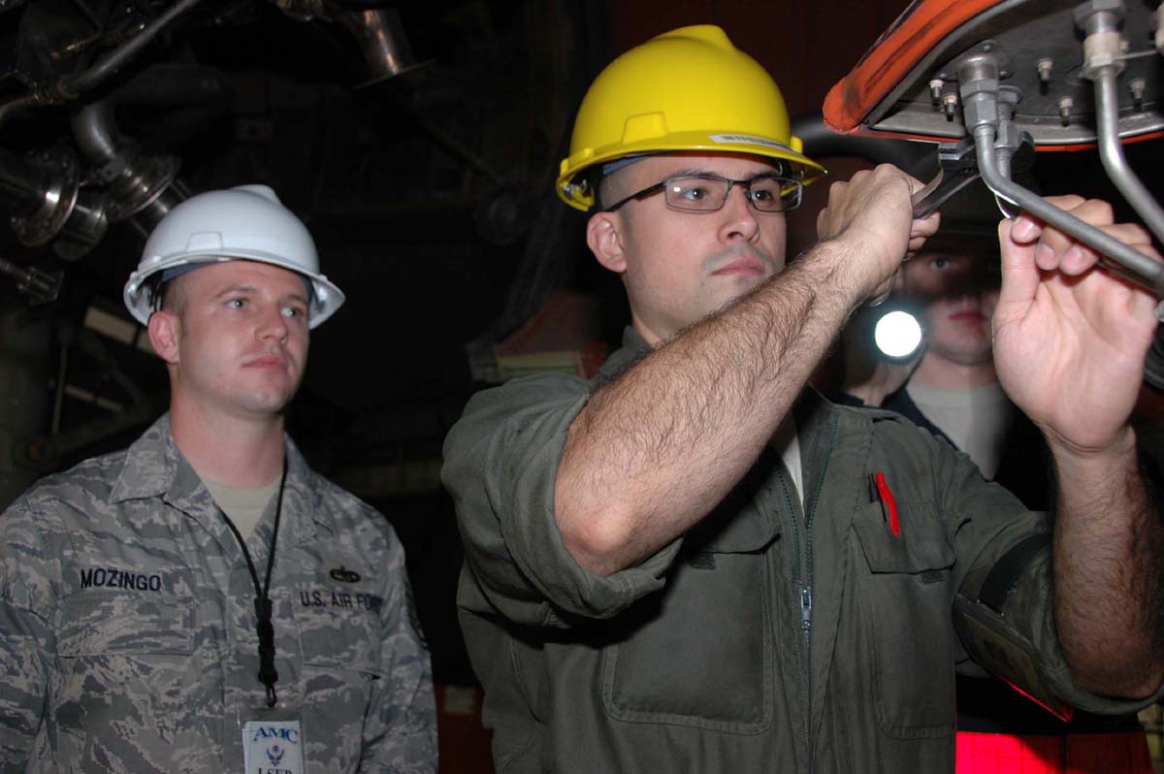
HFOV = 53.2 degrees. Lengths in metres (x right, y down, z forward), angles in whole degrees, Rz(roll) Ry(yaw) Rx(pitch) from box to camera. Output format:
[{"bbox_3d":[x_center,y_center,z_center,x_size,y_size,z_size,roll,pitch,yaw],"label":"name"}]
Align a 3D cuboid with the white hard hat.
[{"bbox_3d":[-0.398,-0.159,1.345,0.280,0.168,0.226,-19,-25,36],"label":"white hard hat"}]

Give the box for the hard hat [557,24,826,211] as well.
[{"bbox_3d":[0.097,-0.251,1.075,0.226,0.168,0.280,1,-8,-32],"label":"hard hat"}]

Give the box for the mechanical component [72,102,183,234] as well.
[{"bbox_3d":[-0.801,-0.387,2.050,0.200,0.230,0.200,2,3,30],"label":"mechanical component"}]

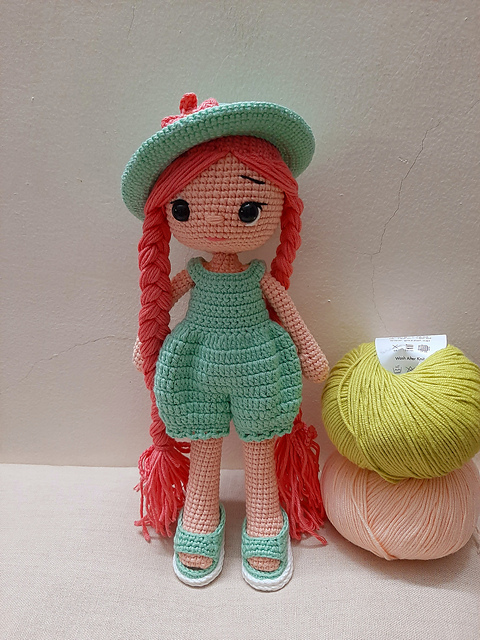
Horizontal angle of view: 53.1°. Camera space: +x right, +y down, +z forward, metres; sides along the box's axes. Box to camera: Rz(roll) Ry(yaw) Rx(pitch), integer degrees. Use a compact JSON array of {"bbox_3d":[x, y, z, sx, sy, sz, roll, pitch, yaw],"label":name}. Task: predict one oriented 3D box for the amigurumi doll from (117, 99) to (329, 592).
[{"bbox_3d":[-0.008,0.009,0.300,0.122,0.275,0.098,-1,9,5],"label":"amigurumi doll"}]

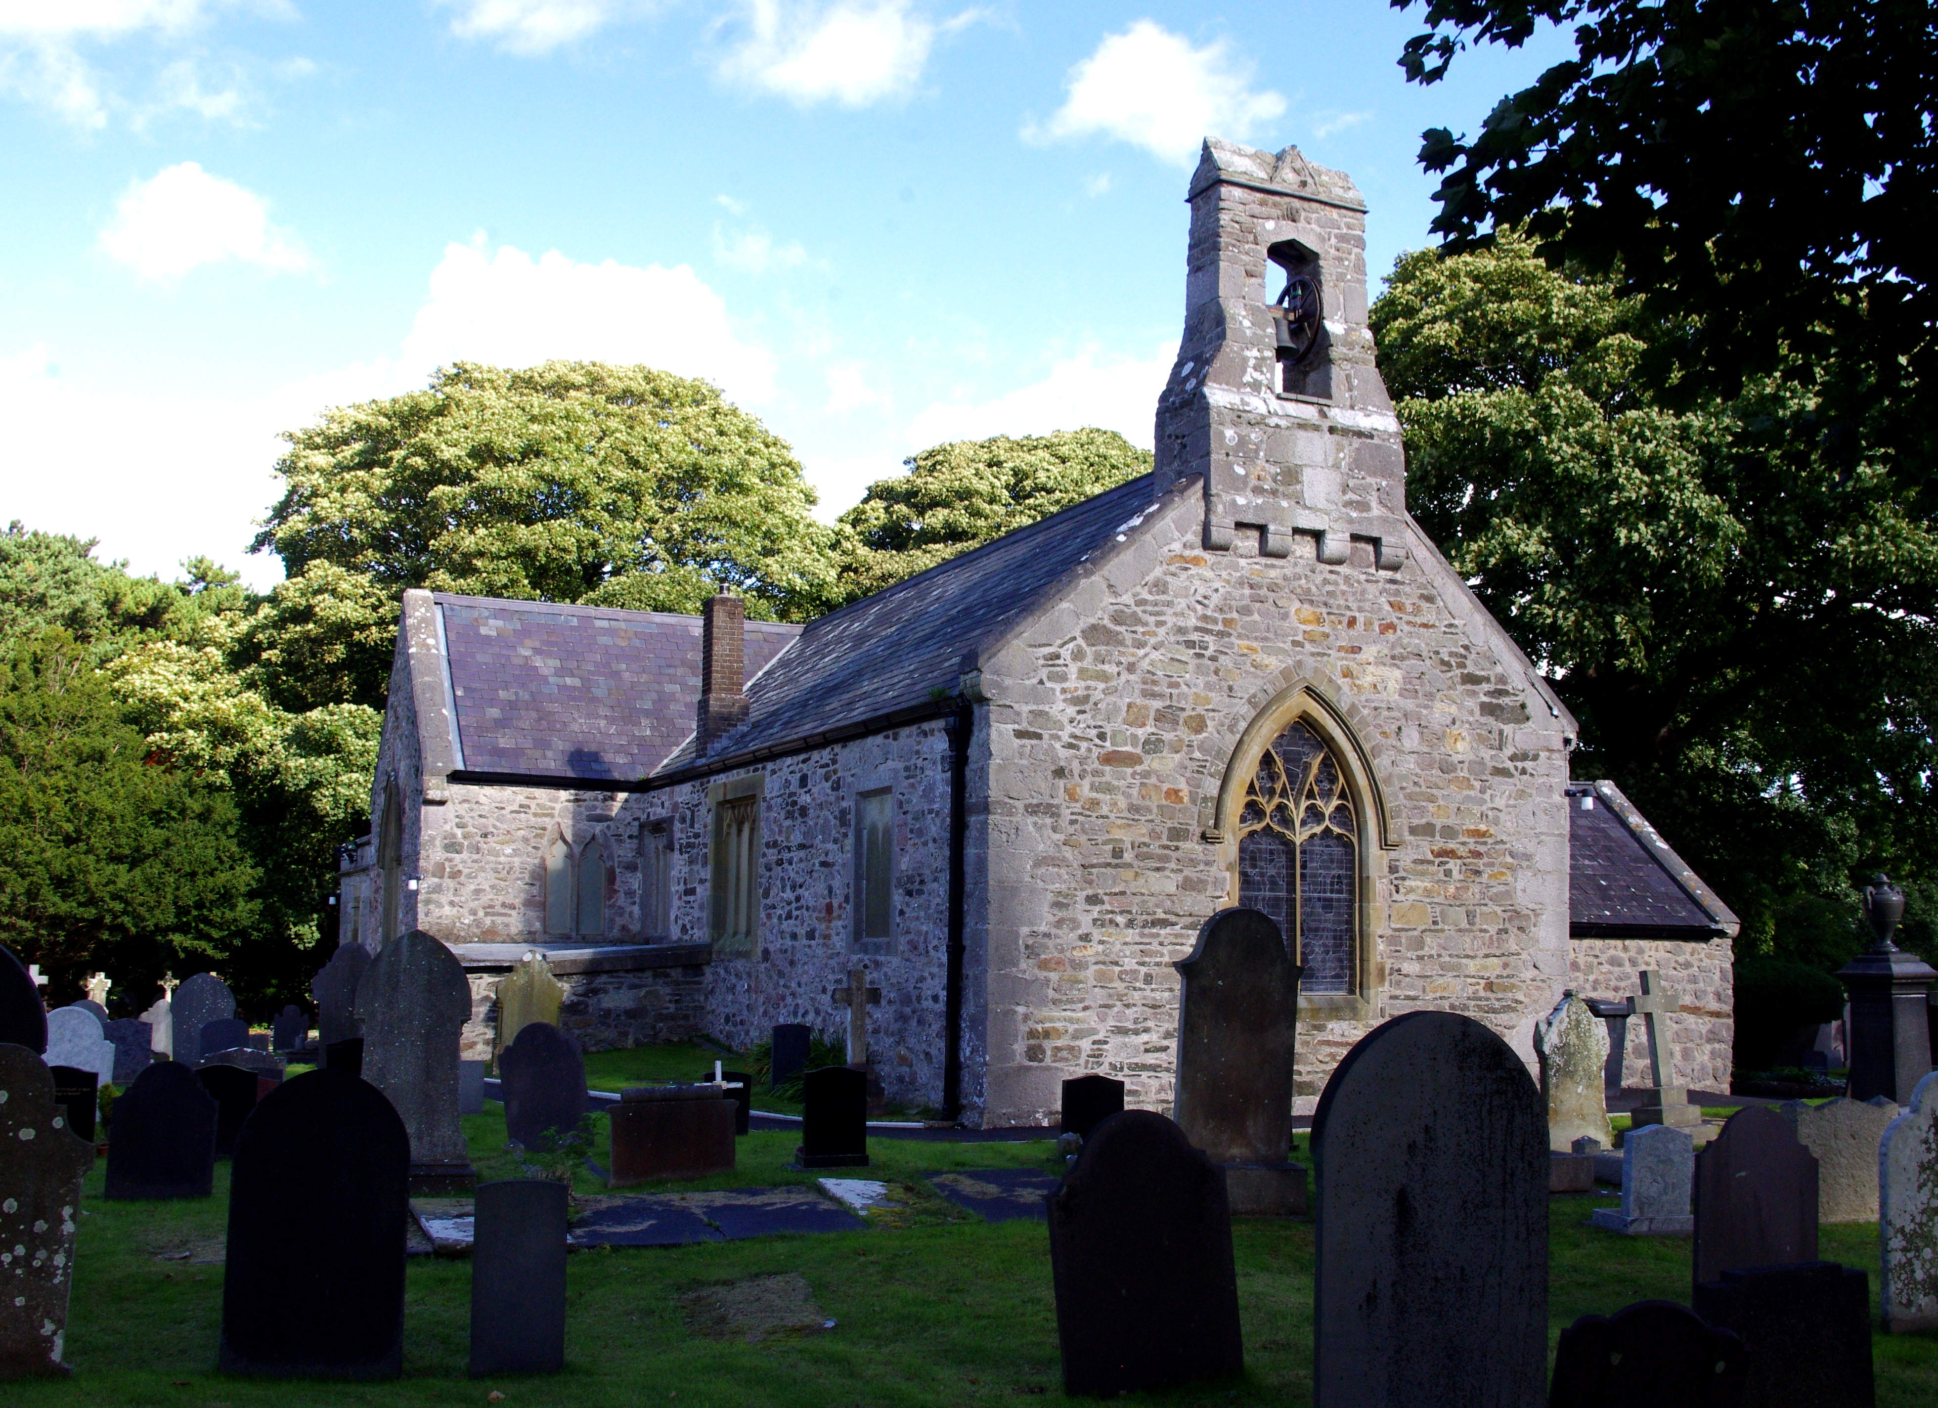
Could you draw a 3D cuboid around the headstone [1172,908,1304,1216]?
[{"bbox_3d":[1.737,2.301,11.960,0.962,1.975,0.506,2,-8,-6],"label":"headstone"}]

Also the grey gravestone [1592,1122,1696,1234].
[{"bbox_3d":[4.217,2.948,11.429,0.486,0.669,0.405,4,-8,-16],"label":"grey gravestone"}]

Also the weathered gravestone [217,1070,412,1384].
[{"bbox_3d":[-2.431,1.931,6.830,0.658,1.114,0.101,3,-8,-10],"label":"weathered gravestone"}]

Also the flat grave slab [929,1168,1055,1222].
[{"bbox_3d":[0.334,3.317,12.277,0.912,0.101,2.178,3,-8,-14],"label":"flat grave slab"}]

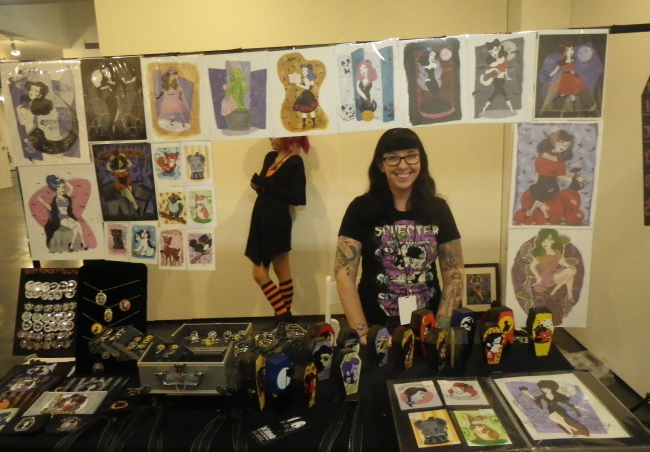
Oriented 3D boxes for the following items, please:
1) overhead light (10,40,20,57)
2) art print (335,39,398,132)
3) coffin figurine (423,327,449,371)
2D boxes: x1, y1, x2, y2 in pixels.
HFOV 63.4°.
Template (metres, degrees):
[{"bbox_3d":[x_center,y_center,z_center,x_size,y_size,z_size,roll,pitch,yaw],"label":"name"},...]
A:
[{"bbox_3d":[-4.707,-2.700,8.000,0.125,0.220,0.125,-3,12,0],"label":"overhead light"},{"bbox_3d":[0.146,-0.459,1.747,0.218,0.283,0.010,-3,11,5],"label":"art print"},{"bbox_3d":[0.326,0.360,1.539,0.062,0.121,0.041,-12,15,-39],"label":"coffin figurine"}]

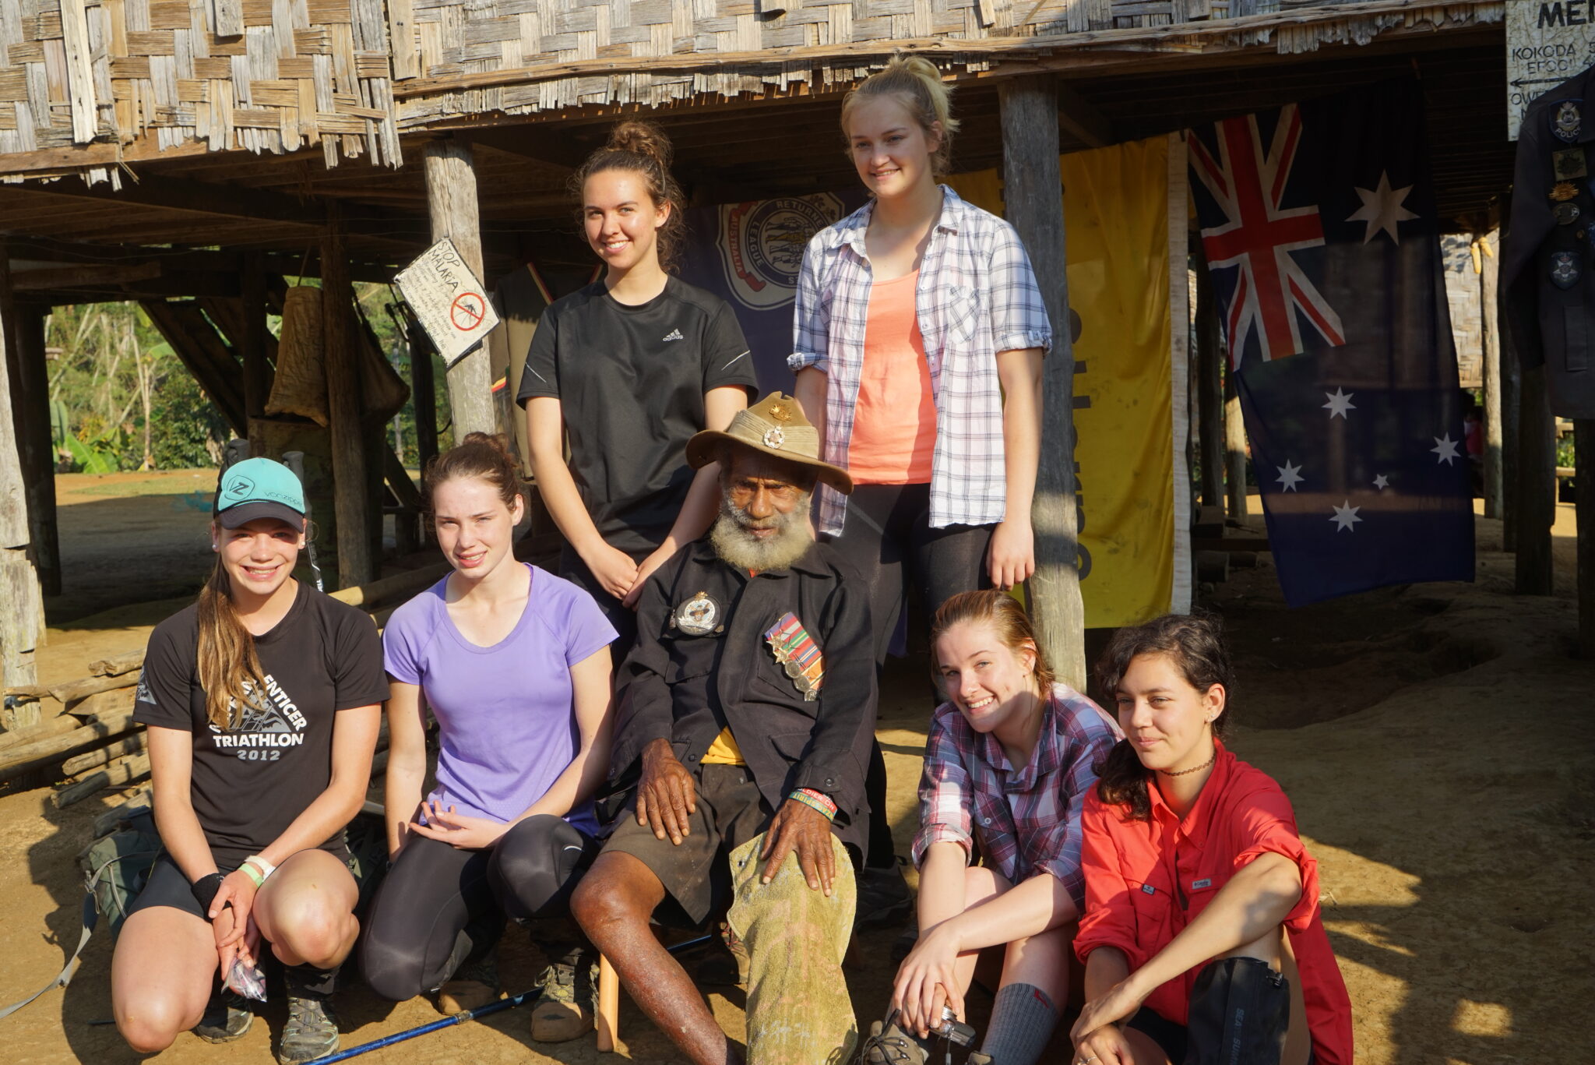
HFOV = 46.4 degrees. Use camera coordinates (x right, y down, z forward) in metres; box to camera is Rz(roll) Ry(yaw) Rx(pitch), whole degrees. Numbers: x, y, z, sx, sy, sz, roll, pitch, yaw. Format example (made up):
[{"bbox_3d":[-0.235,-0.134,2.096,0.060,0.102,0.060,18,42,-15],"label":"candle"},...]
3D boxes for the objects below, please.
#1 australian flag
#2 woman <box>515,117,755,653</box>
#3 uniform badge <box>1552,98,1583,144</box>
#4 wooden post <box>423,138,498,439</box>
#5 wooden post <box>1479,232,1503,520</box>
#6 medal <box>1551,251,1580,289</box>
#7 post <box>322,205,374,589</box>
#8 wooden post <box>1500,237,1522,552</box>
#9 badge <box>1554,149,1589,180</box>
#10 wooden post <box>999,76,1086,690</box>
[{"bbox_3d":[1.855,-0.654,6.450,0.950,1.780,0.120,-1,6,18],"label":"australian flag"},{"bbox_3d":[-0.285,-0.021,3.878,0.500,1.650,0.340,-1,6,12],"label":"woman"},{"bbox_3d":[1.767,-0.942,4.270,0.082,0.103,0.012,-1,6,16],"label":"uniform badge"},{"bbox_3d":[-0.998,-0.287,5.808,0.150,1.846,0.150,-3,6,18],"label":"wooden post"},{"bbox_3d":[4.036,-0.904,10.835,0.115,1.666,0.115,-1,6,18],"label":"wooden post"},{"bbox_3d":[1.764,-0.602,4.270,0.077,0.088,0.012,-1,6,16],"label":"medal"},{"bbox_3d":[-2.290,-0.648,9.472,0.160,1.987,0.160,-1,6,18],"label":"post"},{"bbox_3d":[3.572,-0.718,9.322,0.120,1.626,0.120,-1,6,18],"label":"wooden post"},{"bbox_3d":[1.774,-0.845,4.270,0.074,0.073,0.010,-1,6,16],"label":"badge"},{"bbox_3d":[0.676,-0.296,5.068,0.155,1.856,0.155,-2,6,18],"label":"wooden post"}]

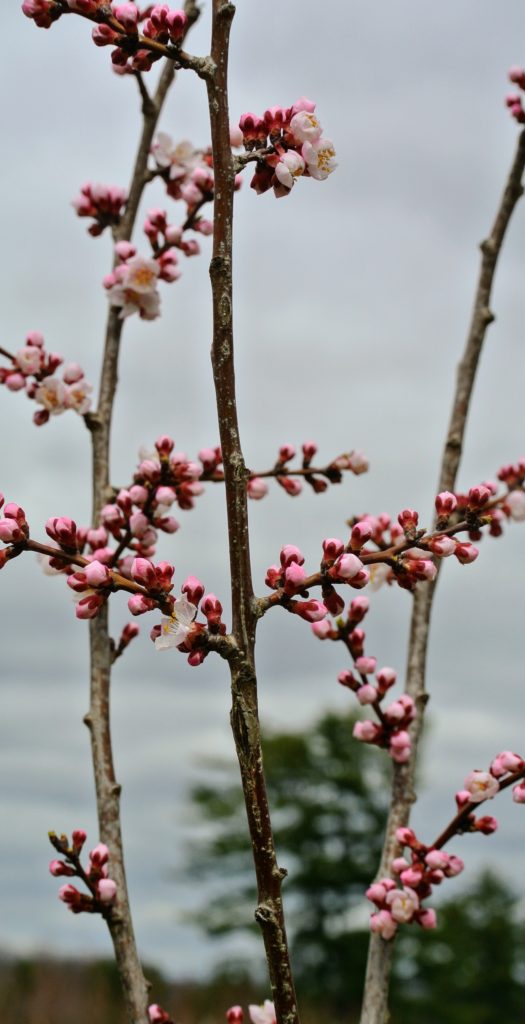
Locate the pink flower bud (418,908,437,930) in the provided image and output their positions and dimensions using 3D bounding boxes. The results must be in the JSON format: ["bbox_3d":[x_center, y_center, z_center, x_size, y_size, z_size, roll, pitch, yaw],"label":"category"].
[{"bbox_3d":[0.070,0.172,1.200,0.010,0.009,0.009,43,0,13],"label":"pink flower bud"}]

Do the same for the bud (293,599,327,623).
[{"bbox_3d":[0.020,0.041,1.190,0.014,0.009,0.009,25,0,15],"label":"bud"}]

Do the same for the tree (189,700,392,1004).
[{"bbox_3d":[0.853,11.016,90.000,6.600,9.800,6.600,0,-9,0],"label":"tree"}]

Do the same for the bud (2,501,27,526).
[{"bbox_3d":[-0.108,0.002,1.240,0.009,0.012,0.009,-28,6,0],"label":"bud"}]

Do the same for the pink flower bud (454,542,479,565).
[{"bbox_3d":[0.087,0.018,1.210,0.011,0.009,0.009,22,0,21],"label":"pink flower bud"}]

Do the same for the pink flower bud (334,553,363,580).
[{"bbox_3d":[0.034,0.022,1.130,0.010,0.010,0.011,17,-29,-35],"label":"pink flower bud"}]

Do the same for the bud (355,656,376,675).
[{"bbox_3d":[0.051,0.077,1.420,0.009,0.009,0.011,0,9,-39],"label":"bud"}]

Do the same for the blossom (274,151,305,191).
[{"bbox_3d":[0.012,-0.150,1.250,0.014,0.016,0.014,7,30,-36],"label":"blossom"}]

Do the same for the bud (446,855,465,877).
[{"bbox_3d":[0.081,0.149,1.200,0.009,0.009,0.009,20,0,34],"label":"bud"}]

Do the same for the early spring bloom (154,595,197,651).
[{"bbox_3d":[-0.035,0.044,1.135,0.014,0.021,0.021,18,-17,-25],"label":"early spring bloom"}]

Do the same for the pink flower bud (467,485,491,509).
[{"bbox_3d":[0.102,-0.007,1.350,0.011,0.012,0.011,12,18,0],"label":"pink flower bud"}]

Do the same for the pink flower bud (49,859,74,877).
[{"bbox_3d":[-0.090,0.160,1.280,0.011,0.007,0.007,12,0,-9],"label":"pink flower bud"}]

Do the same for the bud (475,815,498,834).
[{"bbox_3d":[0.094,0.132,1.200,0.010,0.008,0.008,0,0,25],"label":"bud"}]

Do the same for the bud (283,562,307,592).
[{"bbox_3d":[0.013,0.027,1.190,0.009,0.013,0.009,6,21,0],"label":"bud"}]

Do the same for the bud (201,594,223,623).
[{"bbox_3d":[-0.020,0.039,1.140,0.009,0.011,0.009,-9,6,0],"label":"bud"}]

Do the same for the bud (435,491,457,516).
[{"bbox_3d":[0.075,-0.003,1.170,0.009,0.011,0.009,3,6,0],"label":"bud"}]

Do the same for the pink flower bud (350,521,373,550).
[{"bbox_3d":[0.042,0.010,1.200,0.009,0.012,0.009,21,6,0],"label":"pink flower bud"}]

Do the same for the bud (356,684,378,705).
[{"bbox_3d":[0.048,0.083,1.290,0.009,0.009,0.011,-2,5,15],"label":"bud"}]

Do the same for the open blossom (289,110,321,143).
[{"bbox_3d":[0.018,-0.161,1.190,0.013,0.013,0.013,6,-23,-30],"label":"open blossom"}]

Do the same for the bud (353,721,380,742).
[{"bbox_3d":[0.052,0.110,1.430,0.013,0.011,0.011,6,0,-24],"label":"bud"}]

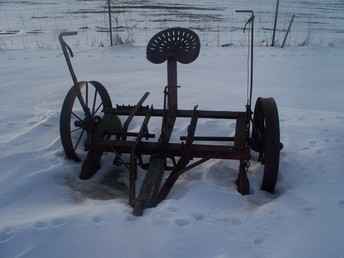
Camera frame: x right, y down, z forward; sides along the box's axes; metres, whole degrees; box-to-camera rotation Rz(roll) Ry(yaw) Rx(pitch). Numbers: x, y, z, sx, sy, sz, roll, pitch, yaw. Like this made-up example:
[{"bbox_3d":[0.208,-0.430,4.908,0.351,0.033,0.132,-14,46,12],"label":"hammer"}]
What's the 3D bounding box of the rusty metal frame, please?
[{"bbox_3d":[-0.179,-0.187,2.972,1.670,1.330,1.280,5,22,12],"label":"rusty metal frame"}]

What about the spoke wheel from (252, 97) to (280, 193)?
[{"bbox_3d":[0.795,0.130,2.950,0.125,0.780,0.780,1,21,17],"label":"spoke wheel"}]

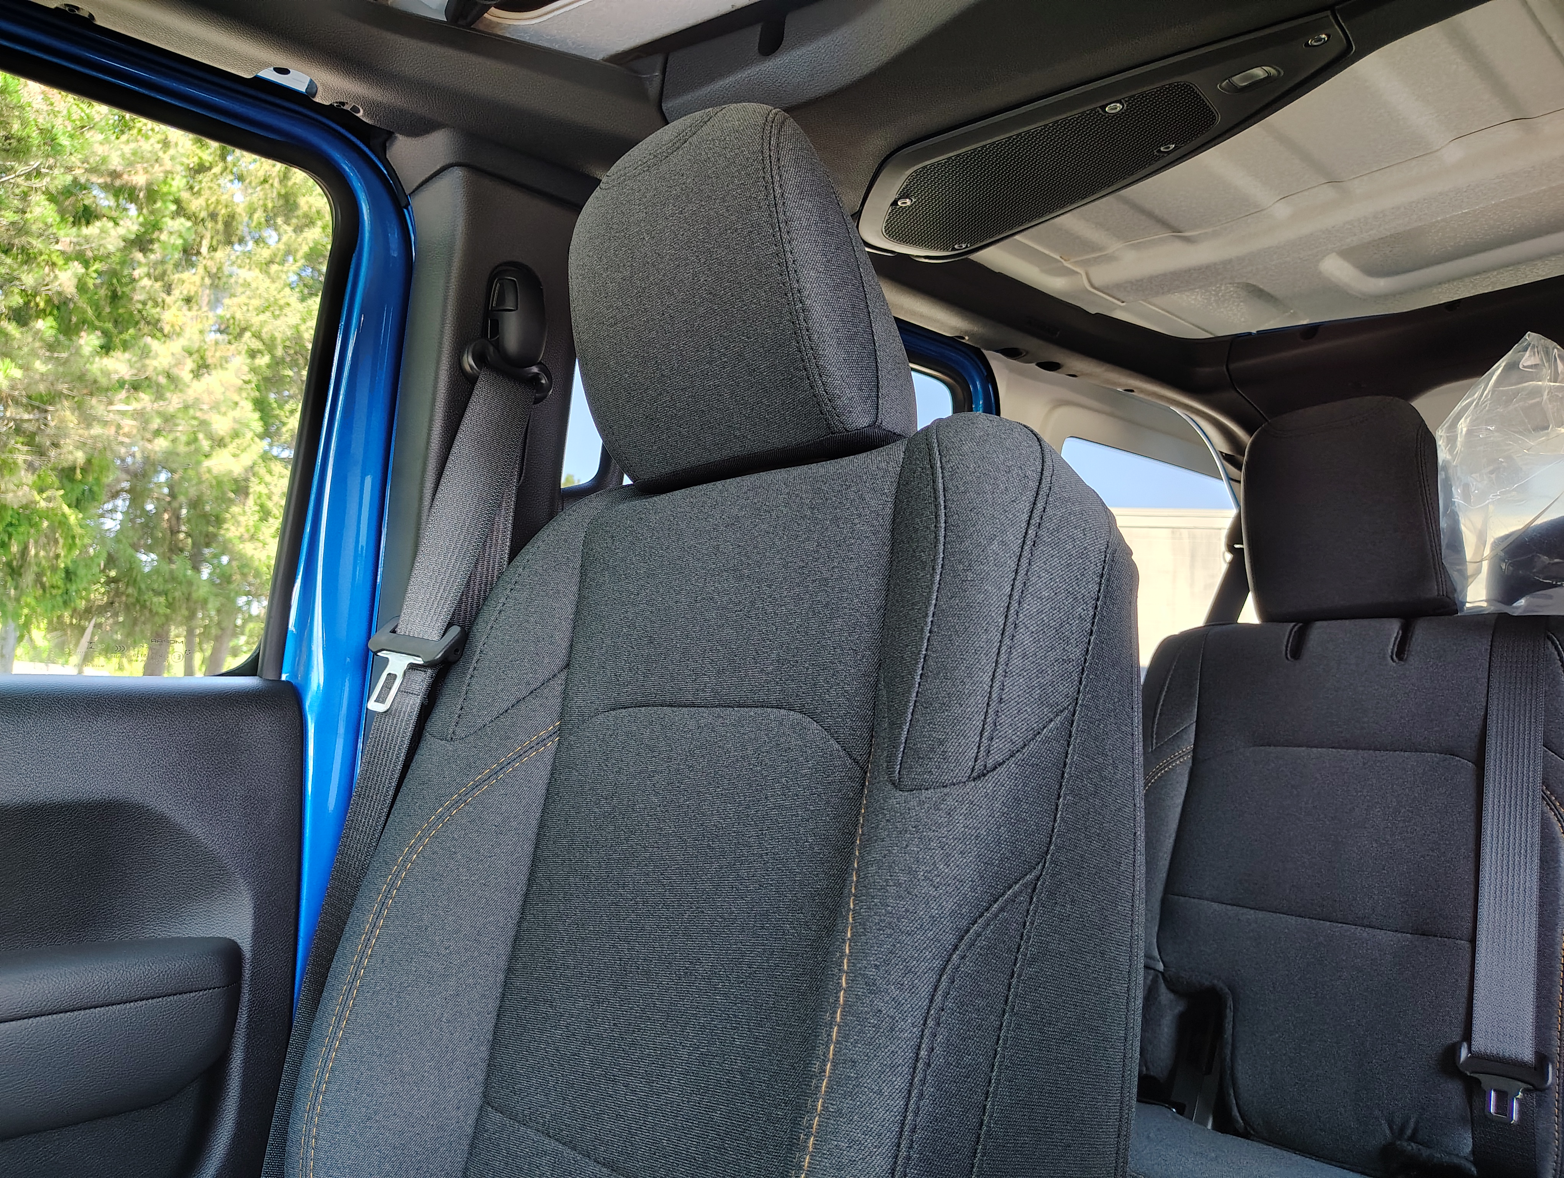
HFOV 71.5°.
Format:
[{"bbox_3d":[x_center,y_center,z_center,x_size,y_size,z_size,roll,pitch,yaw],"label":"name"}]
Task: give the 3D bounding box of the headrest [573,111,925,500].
[{"bbox_3d":[-0.033,-0.178,0.690,0.235,0.205,0.103,-6,8,46],"label":"headrest"}]

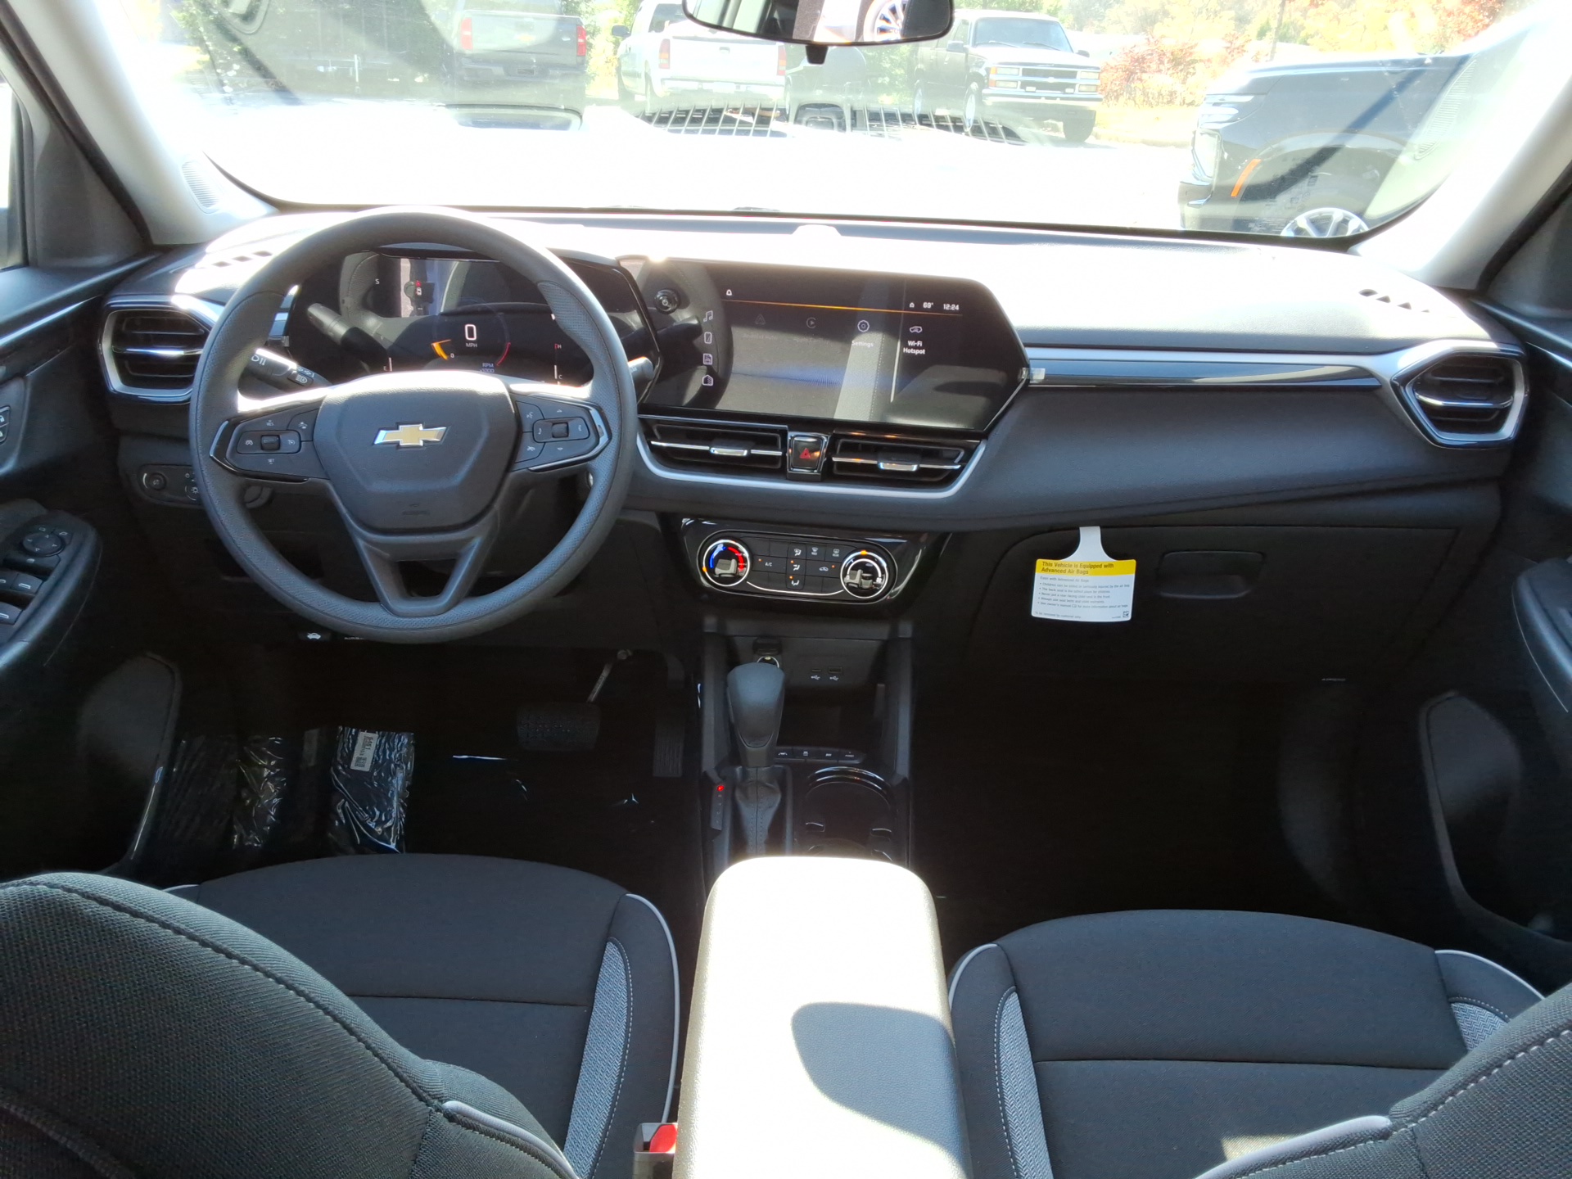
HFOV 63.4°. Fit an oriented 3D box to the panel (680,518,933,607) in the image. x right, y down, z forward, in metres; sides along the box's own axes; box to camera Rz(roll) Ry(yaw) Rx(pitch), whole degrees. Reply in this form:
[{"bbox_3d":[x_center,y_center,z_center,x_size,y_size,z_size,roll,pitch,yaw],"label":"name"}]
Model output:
[{"bbox_3d":[0.019,-0.024,1.200,0.234,0.070,0.035,5,3,6],"label":"panel"}]

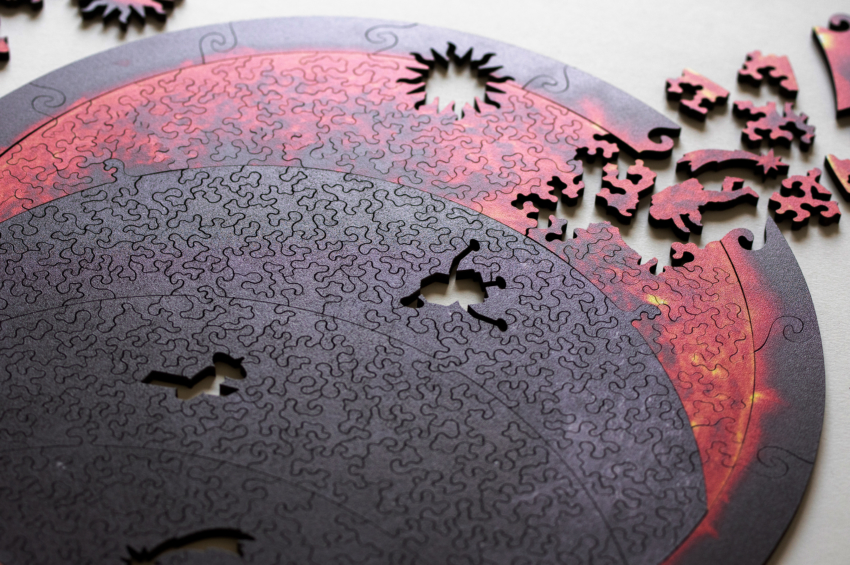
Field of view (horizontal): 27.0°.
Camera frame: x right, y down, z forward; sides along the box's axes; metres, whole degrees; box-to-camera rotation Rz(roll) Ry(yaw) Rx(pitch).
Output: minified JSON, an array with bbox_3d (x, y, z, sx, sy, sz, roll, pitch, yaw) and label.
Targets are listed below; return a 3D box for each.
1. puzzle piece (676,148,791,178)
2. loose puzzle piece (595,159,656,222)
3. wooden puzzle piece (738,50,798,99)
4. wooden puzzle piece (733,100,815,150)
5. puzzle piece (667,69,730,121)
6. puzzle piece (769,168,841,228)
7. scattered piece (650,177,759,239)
[{"bbox_3d":[0.118,-0.045,0.682,0.043,0.005,0.015,-1,45,-5],"label":"puzzle piece"},{"bbox_3d":[0.075,-0.036,0.670,0.020,0.005,0.033,22,47,17],"label":"loose puzzle piece"},{"bbox_3d":[0.143,-0.086,0.726,0.025,0.005,0.022,19,46,15],"label":"wooden puzzle piece"},{"bbox_3d":[0.139,-0.062,0.701,0.031,0.005,0.025,2,45,-3],"label":"wooden puzzle piece"},{"bbox_3d":[0.108,-0.075,0.712,0.024,0.005,0.019,36,52,28],"label":"puzzle piece"},{"bbox_3d":[0.142,-0.031,0.670,0.025,0.005,0.028,-6,45,-10],"label":"puzzle piece"},{"bbox_3d":[0.103,-0.029,0.665,0.043,0.005,0.022,-26,52,-27],"label":"scattered piece"}]

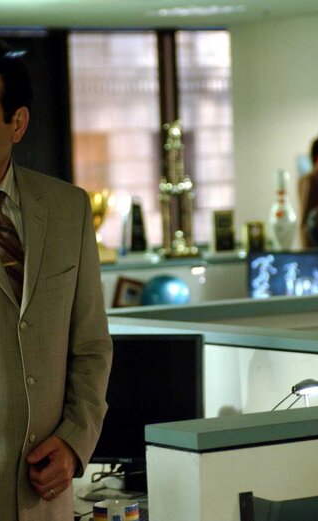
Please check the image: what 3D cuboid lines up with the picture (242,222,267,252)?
[{"bbox_3d":[0.442,-0.112,10.900,0.095,0.148,0.045,-4,3,-27],"label":"picture"}]

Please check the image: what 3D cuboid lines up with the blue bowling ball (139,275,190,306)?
[{"bbox_3d":[0.031,0.174,10.300,0.217,0.217,0.217,-2,3,0],"label":"blue bowling ball"}]

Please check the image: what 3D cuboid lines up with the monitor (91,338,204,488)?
[{"bbox_3d":[-0.056,0.370,5.703,0.392,0.387,0.180,-1,3,21],"label":"monitor"}]

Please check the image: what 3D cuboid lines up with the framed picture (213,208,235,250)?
[{"bbox_3d":[0.309,-0.141,11.050,0.105,0.192,0.030,-4,3,-27],"label":"framed picture"}]

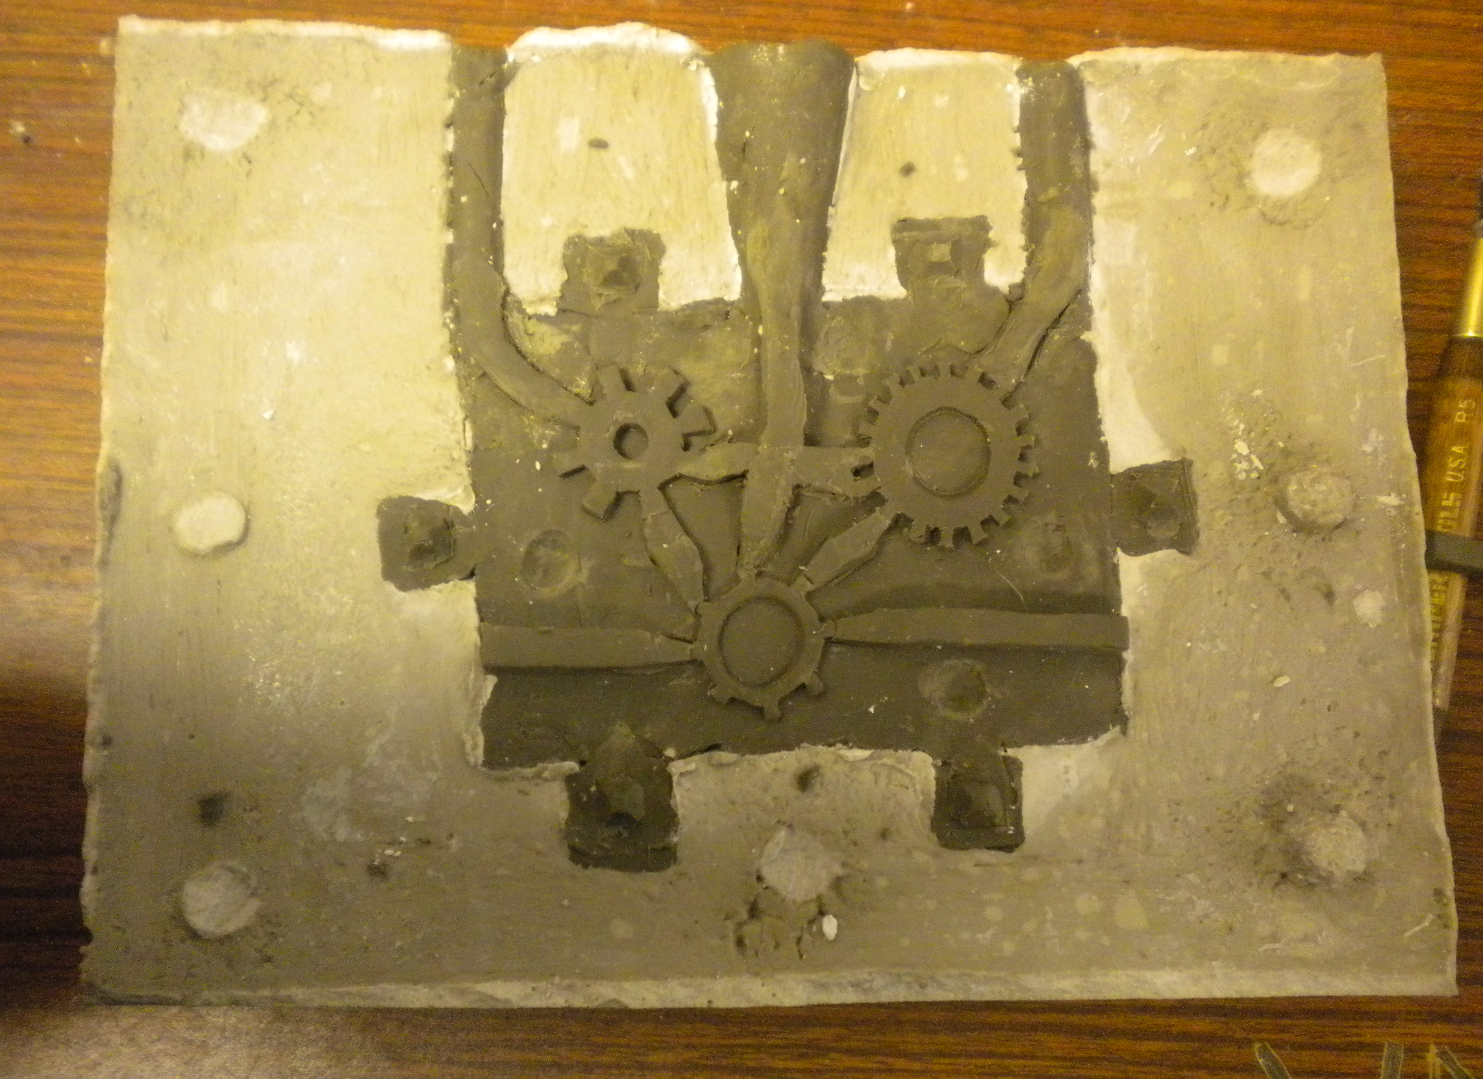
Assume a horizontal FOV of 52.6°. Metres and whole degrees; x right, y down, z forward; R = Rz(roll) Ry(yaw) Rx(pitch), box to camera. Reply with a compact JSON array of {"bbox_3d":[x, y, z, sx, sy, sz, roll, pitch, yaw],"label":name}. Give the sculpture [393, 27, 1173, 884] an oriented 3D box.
[{"bbox_3d":[0.011,-0.022,0.362,0.192,0.022,0.196,-2,84,-1],"label":"sculpture"}]

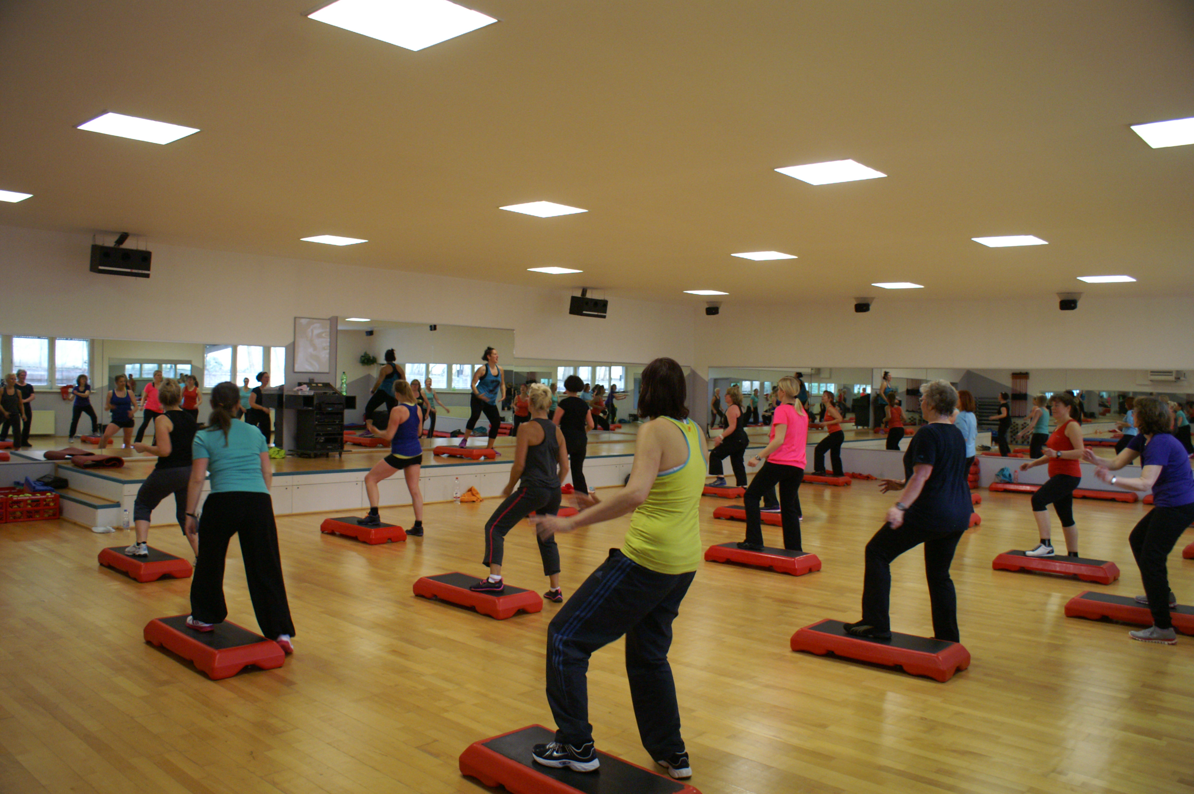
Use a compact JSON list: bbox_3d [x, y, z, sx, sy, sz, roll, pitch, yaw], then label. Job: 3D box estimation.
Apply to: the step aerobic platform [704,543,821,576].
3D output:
[{"bbox_3d":[1.540,1.501,8.334,0.975,0.142,0.405,2,1,43],"label":"step aerobic platform"}]

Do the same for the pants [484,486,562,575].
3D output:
[{"bbox_3d":[-0.555,0.973,6.572,0.420,0.700,0.500,2,1,40],"label":"pants"}]

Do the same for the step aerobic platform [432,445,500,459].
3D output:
[{"bbox_3d":[-2.003,0.836,13.517,0.975,0.142,0.405,2,1,41],"label":"step aerobic platform"}]

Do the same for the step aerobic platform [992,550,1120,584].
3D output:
[{"bbox_3d":[4.165,1.537,8.123,0.934,0.139,0.381,2,0,41],"label":"step aerobic platform"}]

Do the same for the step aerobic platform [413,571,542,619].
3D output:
[{"bbox_3d":[-0.867,1.417,6.428,0.934,0.139,0.381,2,0,42],"label":"step aerobic platform"}]

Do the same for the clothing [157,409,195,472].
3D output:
[{"bbox_3d":[-3.522,0.364,7.508,0.260,0.510,0.360,2,1,40],"label":"clothing"}]

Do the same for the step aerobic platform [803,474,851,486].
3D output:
[{"bbox_3d":[4.106,1.498,16.343,0.975,0.142,0.405,2,1,44],"label":"step aerobic platform"}]

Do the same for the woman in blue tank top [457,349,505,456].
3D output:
[{"bbox_3d":[-1.715,0.077,13.301,0.500,1.642,0.620,2,0,42],"label":"woman in blue tank top"}]

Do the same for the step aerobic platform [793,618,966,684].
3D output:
[{"bbox_3d":[1.669,1.487,5.323,0.934,0.139,0.381,2,0,41],"label":"step aerobic platform"}]

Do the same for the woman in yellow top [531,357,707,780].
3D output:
[{"bbox_3d":[0.089,0.684,3.478,0.441,1.682,0.565,2,0,38],"label":"woman in yellow top"}]

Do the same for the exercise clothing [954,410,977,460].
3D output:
[{"bbox_3d":[4.396,0.452,10.700,0.290,0.570,0.400,2,0,35],"label":"exercise clothing"}]

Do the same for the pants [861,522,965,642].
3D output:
[{"bbox_3d":[1.964,1.151,5.548,0.520,0.830,0.500,2,1,38],"label":"pants"}]

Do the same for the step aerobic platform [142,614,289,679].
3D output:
[{"bbox_3d":[-2.245,1.427,5.228,0.975,0.142,0.405,2,1,43],"label":"step aerobic platform"}]

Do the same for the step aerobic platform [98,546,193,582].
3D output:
[{"bbox_3d":[-3.672,1.342,7.264,0.934,0.139,0.381,2,0,44],"label":"step aerobic platform"}]

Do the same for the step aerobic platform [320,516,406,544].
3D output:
[{"bbox_3d":[-2.402,1.365,9.187,0.934,0.139,0.381,2,0,43],"label":"step aerobic platform"}]

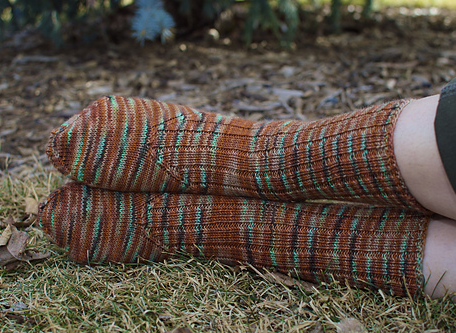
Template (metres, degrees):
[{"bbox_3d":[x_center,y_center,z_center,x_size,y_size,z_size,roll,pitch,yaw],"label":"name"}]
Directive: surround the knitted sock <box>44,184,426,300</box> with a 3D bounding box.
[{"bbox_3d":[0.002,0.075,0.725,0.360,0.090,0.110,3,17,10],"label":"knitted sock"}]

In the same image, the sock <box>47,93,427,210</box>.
[{"bbox_3d":[0.003,-0.018,0.740,0.350,0.100,0.115,3,17,10],"label":"sock"}]

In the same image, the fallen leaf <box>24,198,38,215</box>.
[{"bbox_3d":[-0.239,0.049,0.880,0.025,0.020,0.020,0,17,0],"label":"fallen leaf"}]

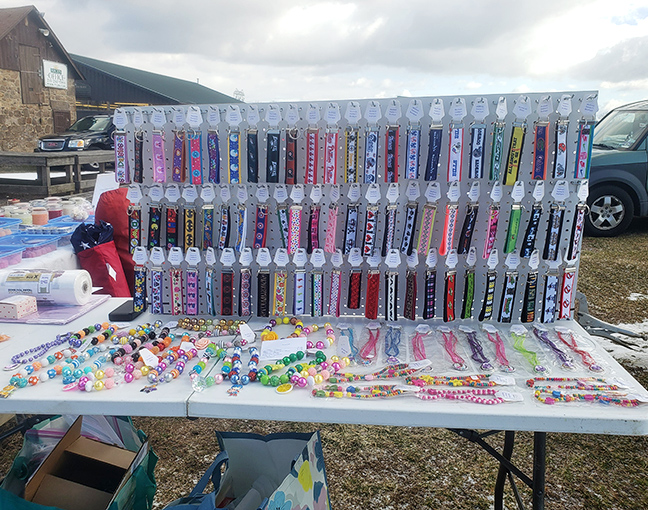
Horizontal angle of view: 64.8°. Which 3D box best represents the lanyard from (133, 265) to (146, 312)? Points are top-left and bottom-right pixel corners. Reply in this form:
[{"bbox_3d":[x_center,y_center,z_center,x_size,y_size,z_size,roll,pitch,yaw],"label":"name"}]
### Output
[{"bbox_3d":[-0.540,0.101,1.499,0.033,0.146,0.011,3,15,-12],"label":"lanyard"}]

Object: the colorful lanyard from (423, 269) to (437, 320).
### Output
[{"bbox_3d":[0.292,0.111,1.405,0.034,0.144,0.012,-2,15,-7],"label":"colorful lanyard"}]

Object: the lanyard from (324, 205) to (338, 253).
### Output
[{"bbox_3d":[0.023,-0.070,1.378,0.034,0.133,0.014,5,14,7],"label":"lanyard"}]

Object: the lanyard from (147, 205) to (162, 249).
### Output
[{"bbox_3d":[-0.475,-0.076,1.434,0.032,0.142,0.014,5,14,-8],"label":"lanyard"}]

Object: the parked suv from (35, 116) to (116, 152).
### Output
[{"bbox_3d":[-7.050,-3.780,17.100,1.900,1.800,4.870,5,14,21],"label":"parked suv"}]

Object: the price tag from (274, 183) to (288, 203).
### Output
[{"bbox_3d":[-0.115,-0.164,1.367,0.044,0.055,0.005,3,13,12],"label":"price tag"}]

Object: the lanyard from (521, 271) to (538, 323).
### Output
[{"bbox_3d":[0.545,0.111,1.349,0.032,0.144,0.018,-3,15,-8],"label":"lanyard"}]

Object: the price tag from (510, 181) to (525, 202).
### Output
[{"bbox_3d":[0.496,-0.160,1.300,0.043,0.053,0.005,0,14,1],"label":"price tag"}]

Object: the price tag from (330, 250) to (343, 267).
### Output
[{"bbox_3d":[0.036,0.010,1.407,0.044,0.055,0.005,8,15,30],"label":"price tag"}]

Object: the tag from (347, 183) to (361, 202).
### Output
[{"bbox_3d":[0.077,-0.160,1.315,0.040,0.052,0.004,6,16,27],"label":"tag"}]

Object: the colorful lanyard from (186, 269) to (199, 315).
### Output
[{"bbox_3d":[-0.384,0.109,1.493,0.033,0.139,0.014,3,13,-3],"label":"colorful lanyard"}]

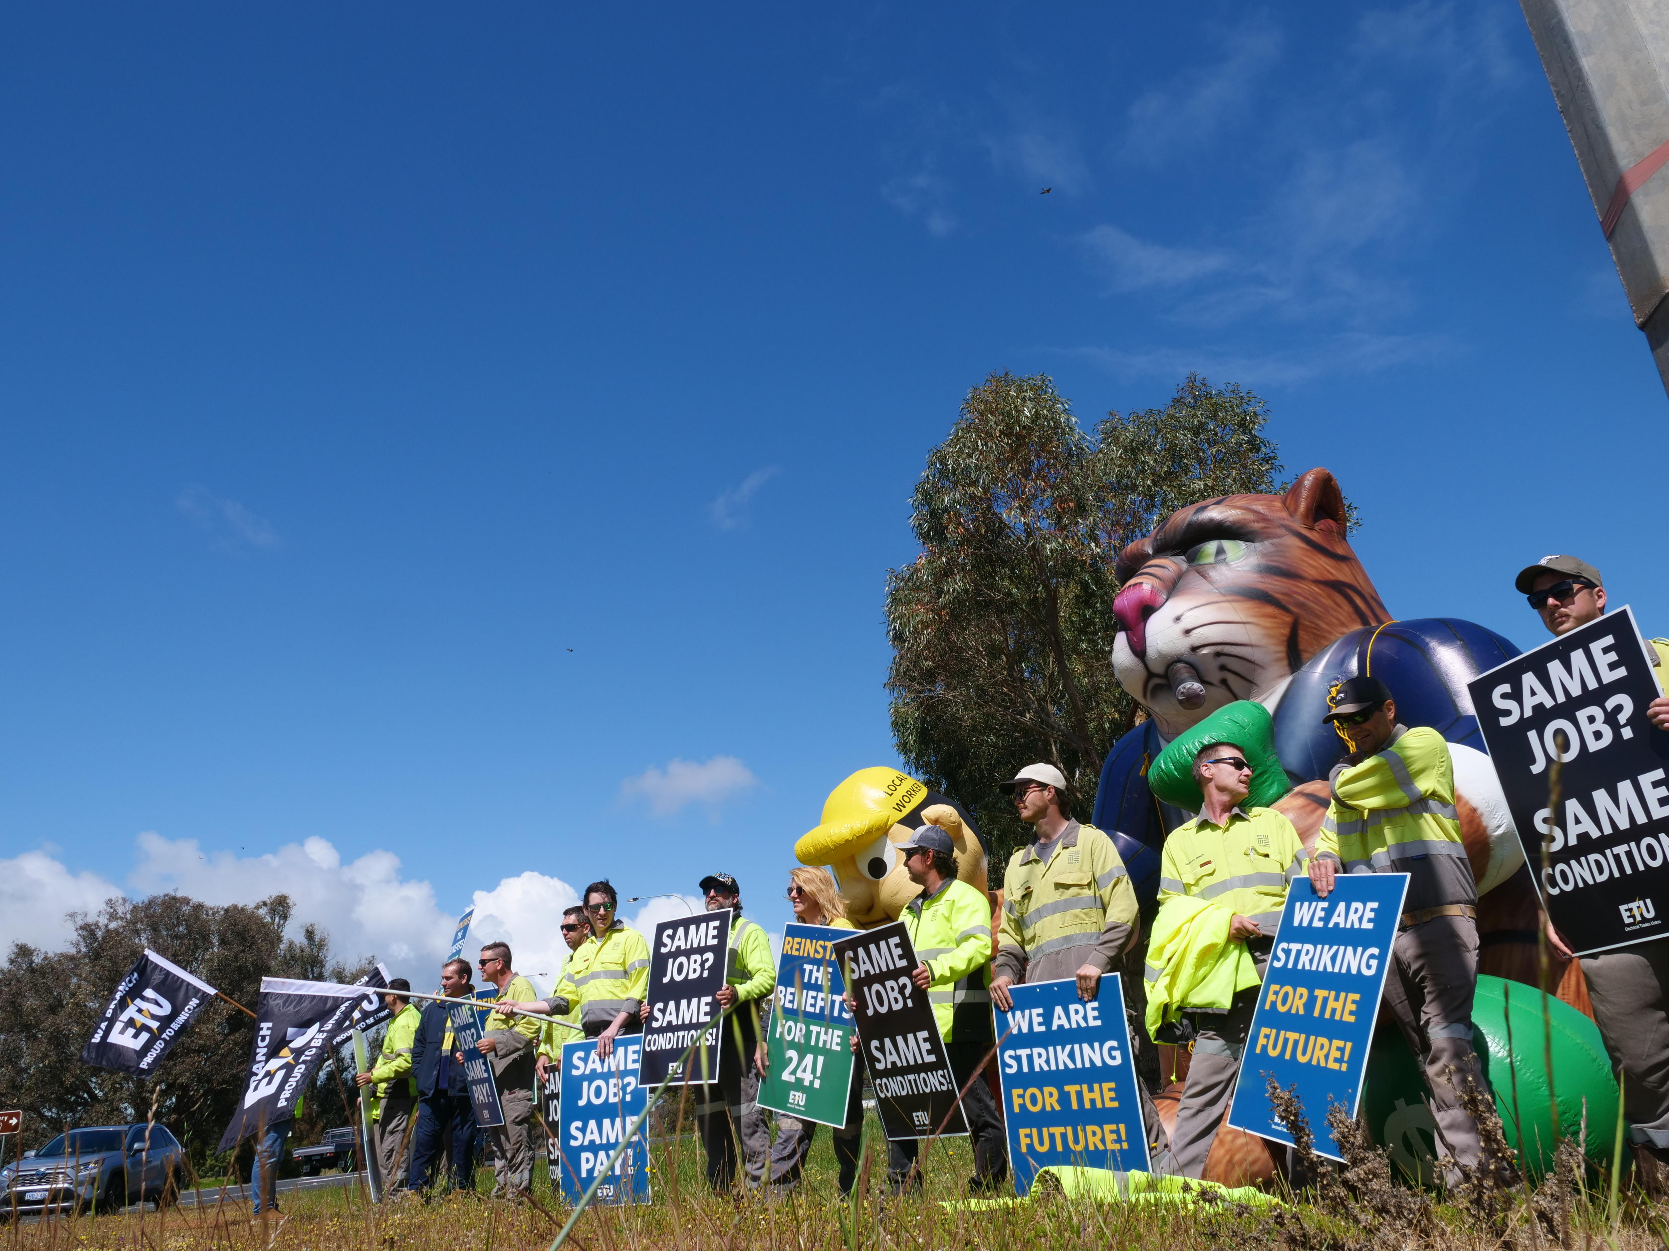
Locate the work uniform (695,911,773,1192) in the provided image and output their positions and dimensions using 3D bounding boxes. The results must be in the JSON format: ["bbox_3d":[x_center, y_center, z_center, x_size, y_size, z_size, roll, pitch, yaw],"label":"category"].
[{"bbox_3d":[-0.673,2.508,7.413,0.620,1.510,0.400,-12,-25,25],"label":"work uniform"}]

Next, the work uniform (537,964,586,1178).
[{"bbox_3d":[-1.806,2.988,8.492,0.560,1.460,0.380,-19,-27,35],"label":"work uniform"}]

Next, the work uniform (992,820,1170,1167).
[{"bbox_3d":[1.088,1.643,5.591,0.680,1.460,0.420,-16,-27,32],"label":"work uniform"}]

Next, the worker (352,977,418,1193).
[{"bbox_3d":[-3.841,3.987,10.836,0.480,1.770,0.500,6,-24,-17],"label":"worker"}]

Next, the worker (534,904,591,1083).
[{"bbox_3d":[-1.759,2.773,8.351,0.580,1.800,0.420,-19,-27,35],"label":"worker"}]

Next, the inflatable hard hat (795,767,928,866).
[{"bbox_3d":[0.157,1.104,7.345,0.870,0.450,0.720,-19,-7,-41],"label":"inflatable hard hat"}]

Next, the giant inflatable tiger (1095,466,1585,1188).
[{"bbox_3d":[2.399,0.822,6.574,2.050,3.800,2.200,13,-27,-30],"label":"giant inflatable tiger"}]

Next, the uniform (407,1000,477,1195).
[{"bbox_3d":[-3.136,3.755,10.091,0.560,1.510,0.380,-12,-25,23],"label":"uniform"}]

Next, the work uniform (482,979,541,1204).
[{"bbox_3d":[-2.376,3.361,9.229,0.460,1.580,0.500,8,-24,-26],"label":"work uniform"}]

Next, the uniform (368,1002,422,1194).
[{"bbox_3d":[-3.881,4.155,11.089,0.450,1.600,0.520,0,-22,-7],"label":"uniform"}]

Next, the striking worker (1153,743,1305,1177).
[{"bbox_3d":[1.621,1.359,5.217,0.620,1.770,0.470,-15,-27,30],"label":"striking worker"}]

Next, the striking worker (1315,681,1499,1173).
[{"bbox_3d":[2.028,1.040,4.498,0.500,1.810,0.600,5,-23,-20],"label":"striking worker"}]

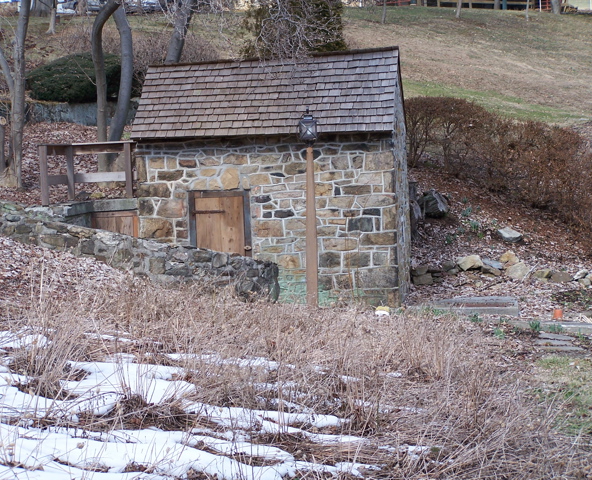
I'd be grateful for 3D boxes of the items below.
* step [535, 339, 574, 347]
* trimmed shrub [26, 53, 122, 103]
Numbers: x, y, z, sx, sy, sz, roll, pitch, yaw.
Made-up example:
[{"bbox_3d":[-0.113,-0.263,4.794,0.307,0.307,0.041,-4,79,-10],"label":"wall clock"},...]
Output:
[{"bbox_3d":[3.156,1.251,23.700,0.480,0.075,0.340,-2,2,16],"label":"step"},{"bbox_3d":[-3.753,-2.804,33.500,1.700,0.850,1.350,-2,2,7],"label":"trimmed shrub"}]

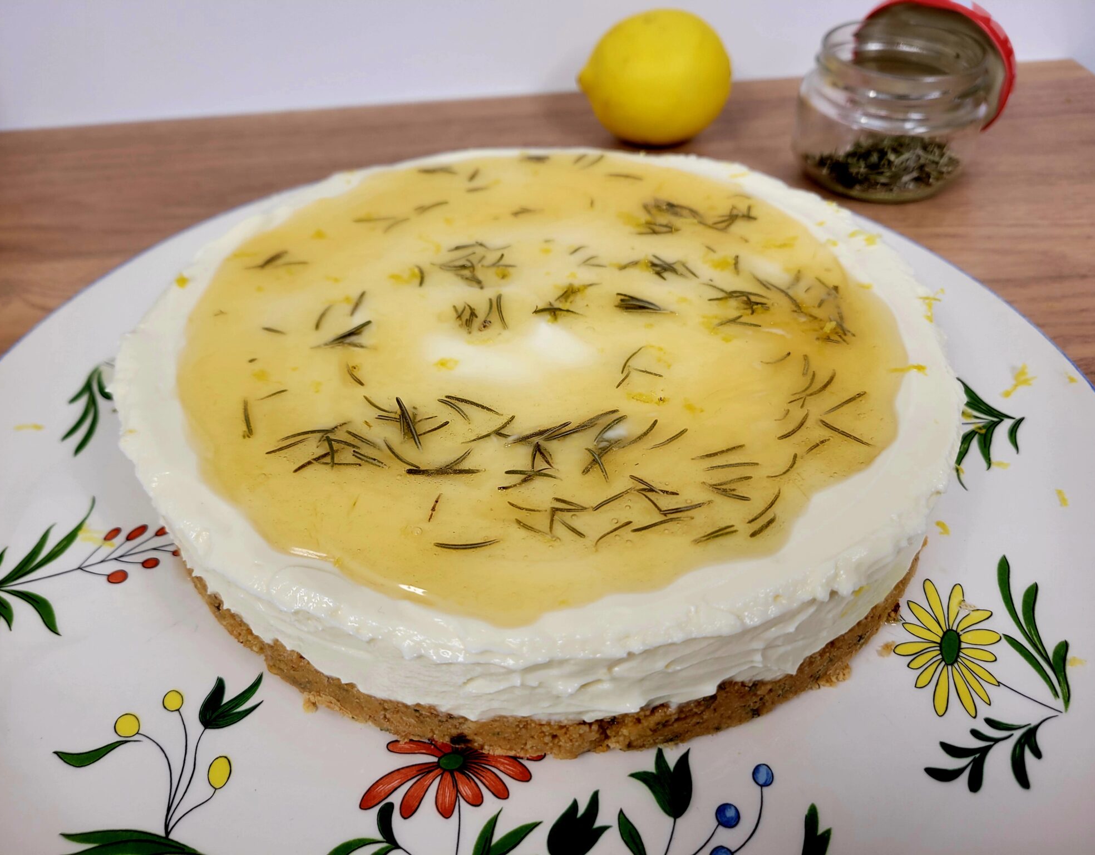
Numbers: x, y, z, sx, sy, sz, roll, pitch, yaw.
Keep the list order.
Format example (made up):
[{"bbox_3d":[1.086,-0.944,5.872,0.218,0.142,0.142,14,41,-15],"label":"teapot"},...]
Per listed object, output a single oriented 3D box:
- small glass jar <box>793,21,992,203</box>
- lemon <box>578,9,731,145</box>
[{"bbox_3d":[0.145,-0.135,0.367,0.074,0.052,0.074,0,42,0],"label":"small glass jar"},{"bbox_3d":[0.049,-0.159,0.390,0.068,0.057,0.057,-1,42,0],"label":"lemon"}]

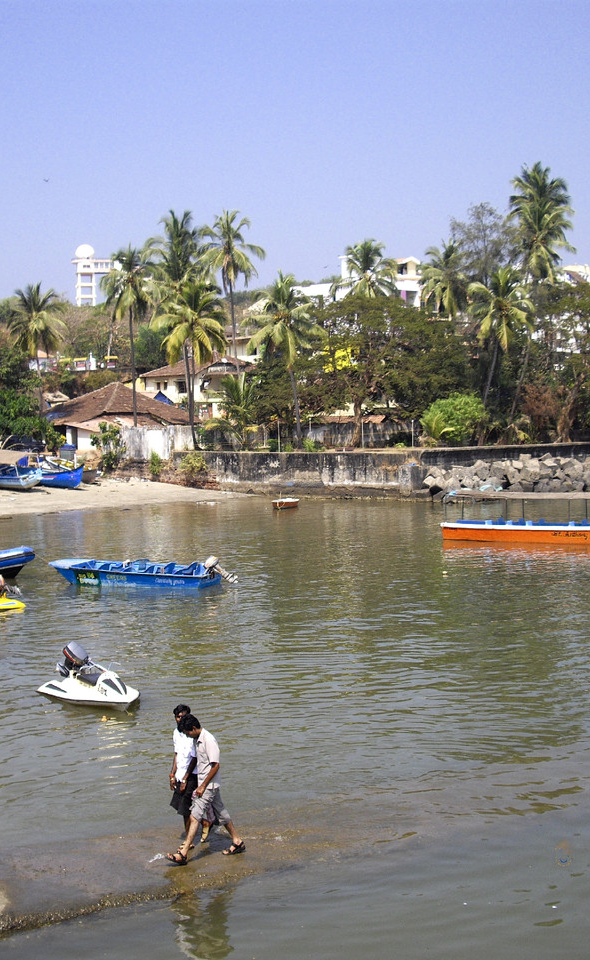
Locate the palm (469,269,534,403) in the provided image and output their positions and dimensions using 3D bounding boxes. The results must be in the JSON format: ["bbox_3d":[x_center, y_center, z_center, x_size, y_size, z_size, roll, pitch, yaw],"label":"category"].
[{"bbox_3d":[14.620,-8.810,99.000,4.900,12.470,4.900,0,3,0],"label":"palm"}]

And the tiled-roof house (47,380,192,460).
[{"bbox_3d":[-11.856,-4.429,95.899,10.200,4.600,8.500,0,3,-7],"label":"tiled-roof house"}]

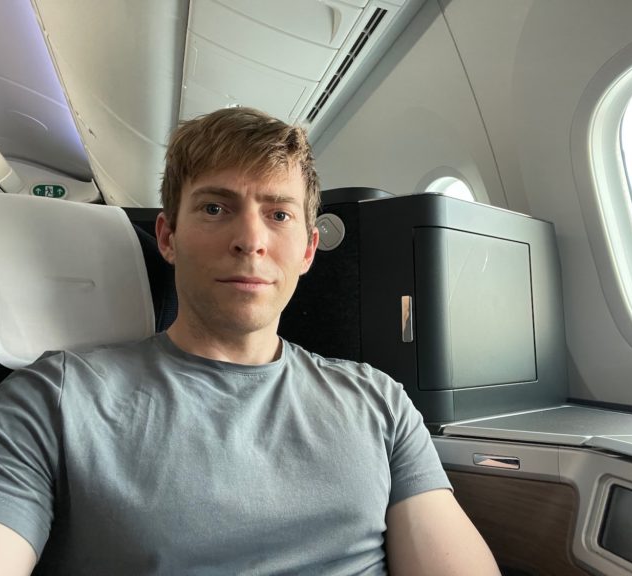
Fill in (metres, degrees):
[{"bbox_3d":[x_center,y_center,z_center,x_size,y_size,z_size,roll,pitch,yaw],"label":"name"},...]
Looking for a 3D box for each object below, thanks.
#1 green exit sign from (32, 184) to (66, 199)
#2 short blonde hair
[{"bbox_3d":[-1.800,-0.648,3.450,0.210,0.095,0.025,2,-7,-17],"label":"green exit sign"},{"bbox_3d":[-0.088,-0.106,0.574,0.175,0.190,0.200,2,-7,-14],"label":"short blonde hair"}]

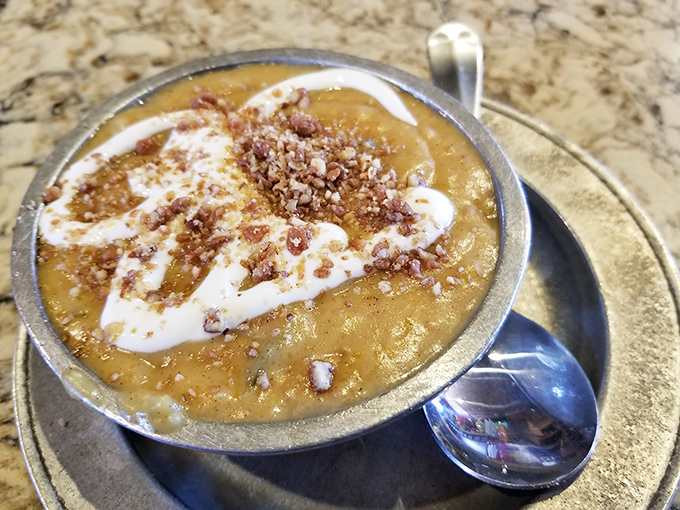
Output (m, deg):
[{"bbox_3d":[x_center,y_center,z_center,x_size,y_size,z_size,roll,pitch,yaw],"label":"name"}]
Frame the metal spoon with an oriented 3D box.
[{"bbox_3d":[0.045,-0.020,0.169,0.044,0.023,0.179,1,58,1],"label":"metal spoon"}]

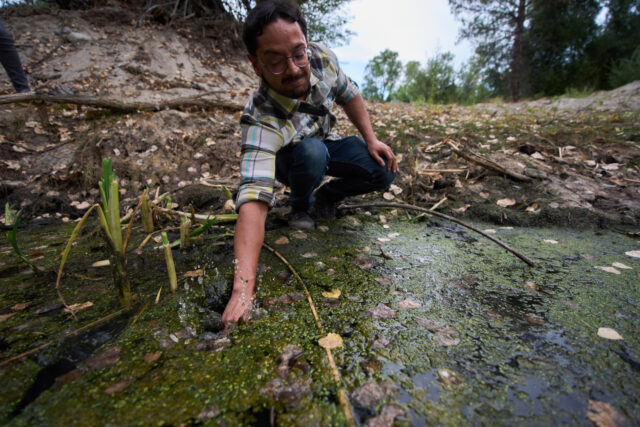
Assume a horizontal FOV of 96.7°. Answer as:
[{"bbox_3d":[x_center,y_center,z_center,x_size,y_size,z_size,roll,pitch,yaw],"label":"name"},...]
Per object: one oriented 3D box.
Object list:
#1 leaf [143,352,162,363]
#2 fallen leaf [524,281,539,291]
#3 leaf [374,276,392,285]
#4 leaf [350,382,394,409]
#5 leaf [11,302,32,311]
[{"bbox_3d":[-0.334,0.288,0.572,0.034,0.009,0.024,-5,16,-17],"label":"leaf"},{"bbox_3d":[0.625,0.213,0.846,0.029,0.010,0.053,6,16,21],"label":"fallen leaf"},{"bbox_3d":[0.234,0.242,1.030,0.059,0.012,0.052,-2,16,-6],"label":"leaf"},{"bbox_3d":[0.108,0.366,0.575,0.089,0.018,0.050,-1,16,-4],"label":"leaf"},{"bbox_3d":[-0.909,0.281,0.865,0.038,0.010,0.047,-1,12,-6],"label":"leaf"}]

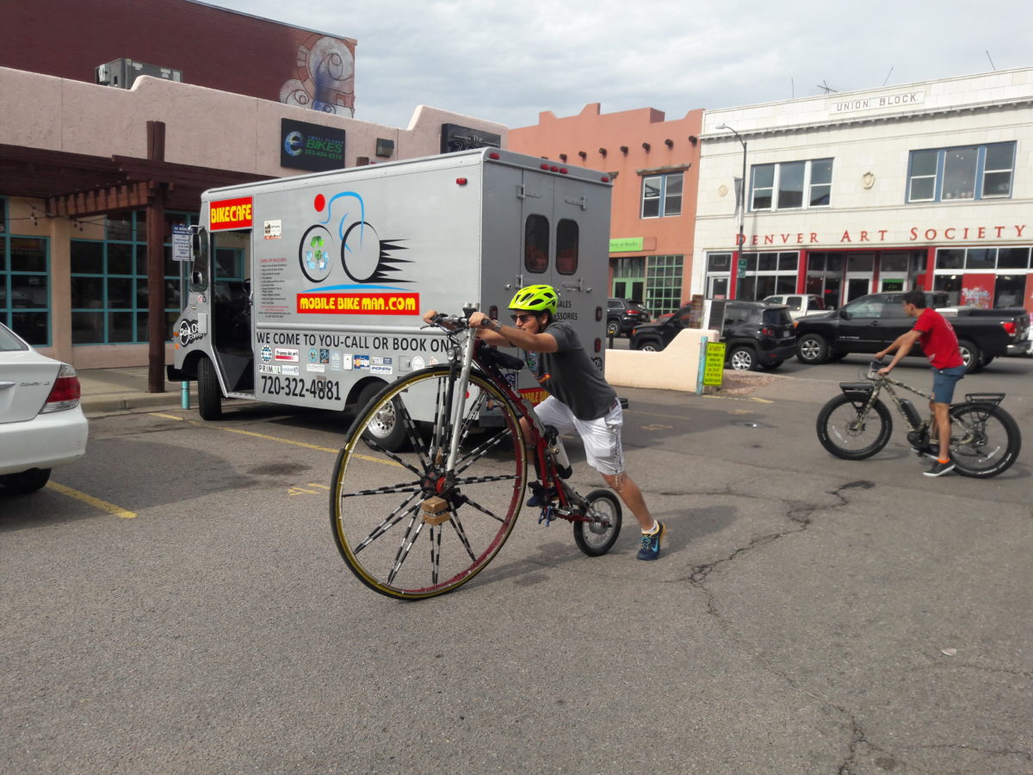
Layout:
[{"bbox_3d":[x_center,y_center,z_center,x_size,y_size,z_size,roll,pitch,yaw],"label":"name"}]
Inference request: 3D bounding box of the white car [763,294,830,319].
[{"bbox_3d":[10.183,-2.538,31.256,5.350,1.770,1.880,5,7,39],"label":"white car"}]

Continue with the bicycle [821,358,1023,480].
[{"bbox_3d":[3.995,0.296,8.350,1.920,1.080,0.700,6,7,41],"label":"bicycle"}]

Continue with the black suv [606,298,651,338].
[{"bbox_3d":[3.643,-3.199,37.869,4.820,1.760,1.940,5,7,39],"label":"black suv"}]

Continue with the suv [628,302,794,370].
[{"bbox_3d":[4.947,-1.323,21.530,4.230,1.700,1.820,6,7,40],"label":"suv"}]

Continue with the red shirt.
[{"bbox_3d":[4.195,-0.487,8.300,0.330,0.620,0.500,-8,-3,41],"label":"red shirt"}]

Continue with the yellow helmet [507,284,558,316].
[{"bbox_3d":[0.100,-0.494,4.720,0.285,0.175,0.215,-7,9,-27],"label":"yellow helmet"}]

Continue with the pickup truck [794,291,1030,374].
[{"bbox_3d":[9.738,-1.441,21.215,5.700,1.930,2.020,5,7,39],"label":"pickup truck"}]

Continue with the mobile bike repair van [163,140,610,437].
[{"bbox_3d":[-1.789,-0.986,10.312,5.944,2.950,2.170,5,7,40],"label":"mobile bike repair van"}]

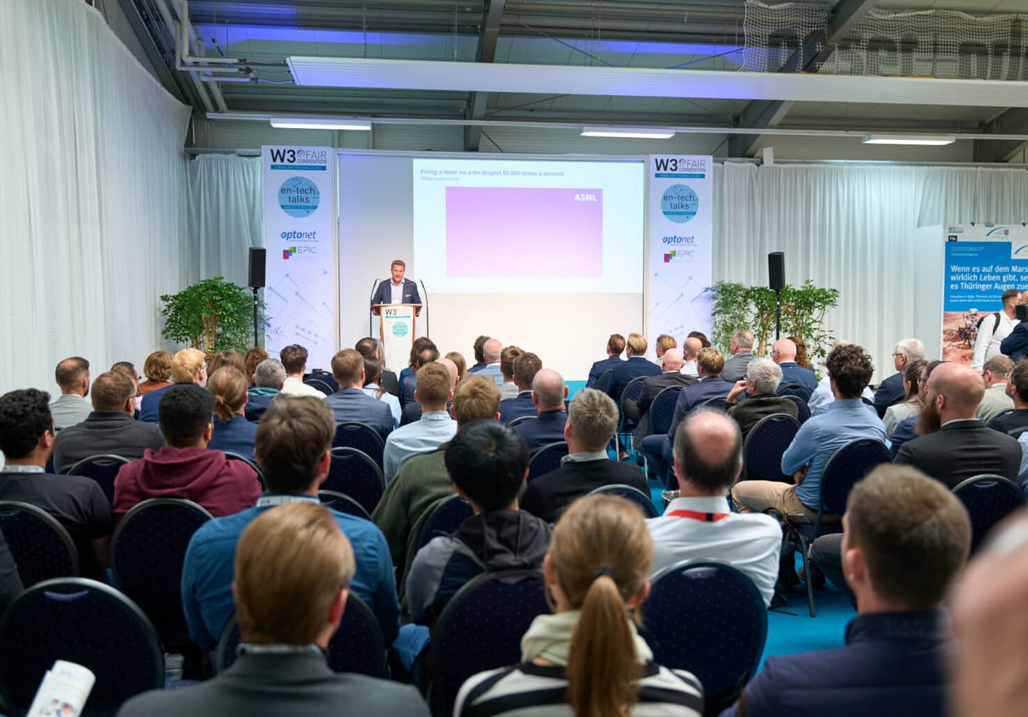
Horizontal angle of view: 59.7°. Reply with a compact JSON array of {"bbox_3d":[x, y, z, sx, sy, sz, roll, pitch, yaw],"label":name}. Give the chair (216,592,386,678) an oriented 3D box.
[{"bbox_3d":[-0.573,1.003,2.572,0.450,0.920,0.560,0,3,-6],"label":"chair"}]

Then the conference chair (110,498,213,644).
[{"bbox_3d":[-1.241,0.913,3.442,0.440,0.885,0.550,0,3,-3],"label":"conference chair"}]

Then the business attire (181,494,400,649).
[{"bbox_3d":[-0.606,0.664,2.523,0.550,0.620,0.400,0,3,-7],"label":"business attire"}]

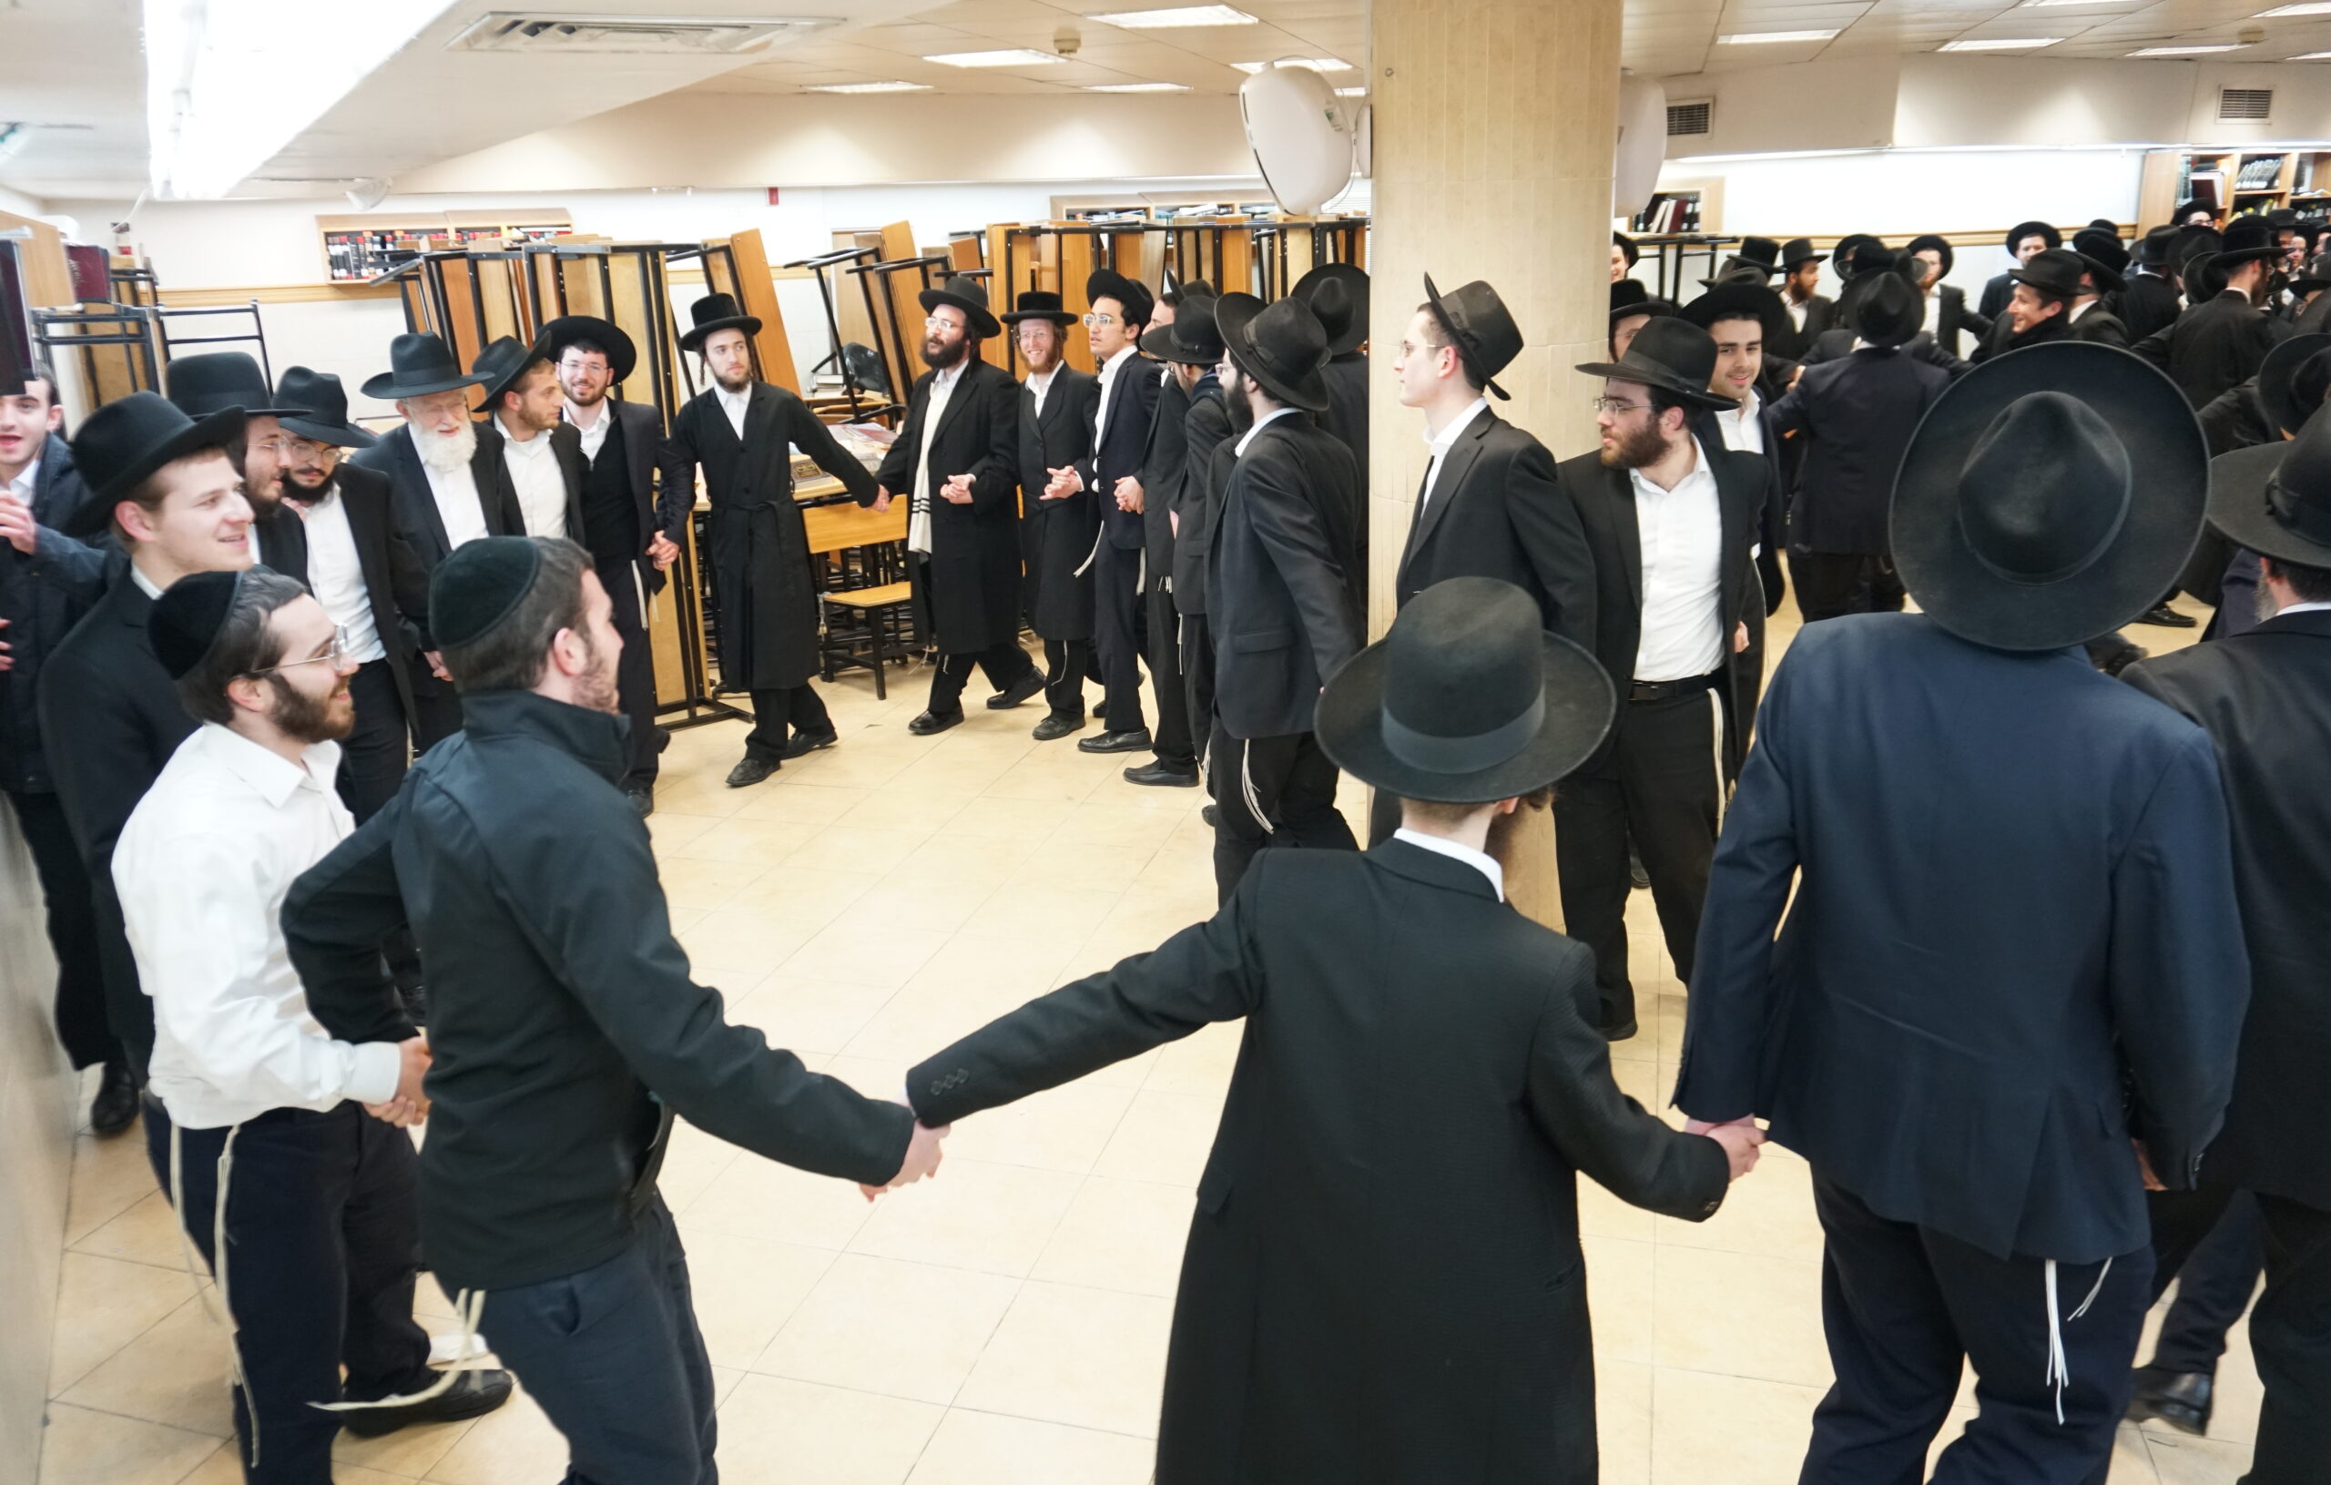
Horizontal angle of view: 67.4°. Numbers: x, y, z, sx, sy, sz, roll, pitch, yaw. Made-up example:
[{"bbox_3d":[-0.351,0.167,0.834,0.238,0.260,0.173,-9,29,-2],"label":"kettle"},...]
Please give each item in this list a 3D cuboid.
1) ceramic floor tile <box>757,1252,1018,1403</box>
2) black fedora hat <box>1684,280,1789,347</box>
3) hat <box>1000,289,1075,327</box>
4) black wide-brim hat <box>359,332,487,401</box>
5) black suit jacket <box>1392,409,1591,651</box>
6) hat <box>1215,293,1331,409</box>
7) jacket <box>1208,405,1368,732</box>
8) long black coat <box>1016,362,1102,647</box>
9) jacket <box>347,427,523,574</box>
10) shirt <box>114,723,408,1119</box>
[{"bbox_3d":[-0.525,1.127,3.377,0.403,0.010,0.403,3,18,16],"label":"ceramic floor tile"},{"bbox_3d":[1.822,-1.380,5.600,0.345,0.140,0.375,-1,-25,12],"label":"black fedora hat"},{"bbox_3d":[-0.501,-1.688,6.800,0.300,0.130,0.330,-1,15,2],"label":"hat"},{"bbox_3d":[-2.143,-1.093,5.086,0.380,0.140,0.350,14,29,42],"label":"black wide-brim hat"},{"bbox_3d":[0.795,-0.422,4.250,0.400,0.770,0.520,-5,17,-10],"label":"black suit jacket"},{"bbox_3d":[0.288,-0.964,4.170,0.370,0.145,0.340,47,34,12],"label":"hat"},{"bbox_3d":[0.304,-0.423,4.370,0.370,0.790,0.480,5,18,19],"label":"jacket"},{"bbox_3d":[-0.445,-0.967,7.104,0.480,1.120,0.330,6,18,22],"label":"long black coat"},{"bbox_3d":[-2.001,-0.510,4.880,0.340,0.750,0.540,14,23,42],"label":"jacket"},{"bbox_3d":[-1.230,0.196,2.372,0.350,0.560,0.470,-13,20,-33],"label":"shirt"}]

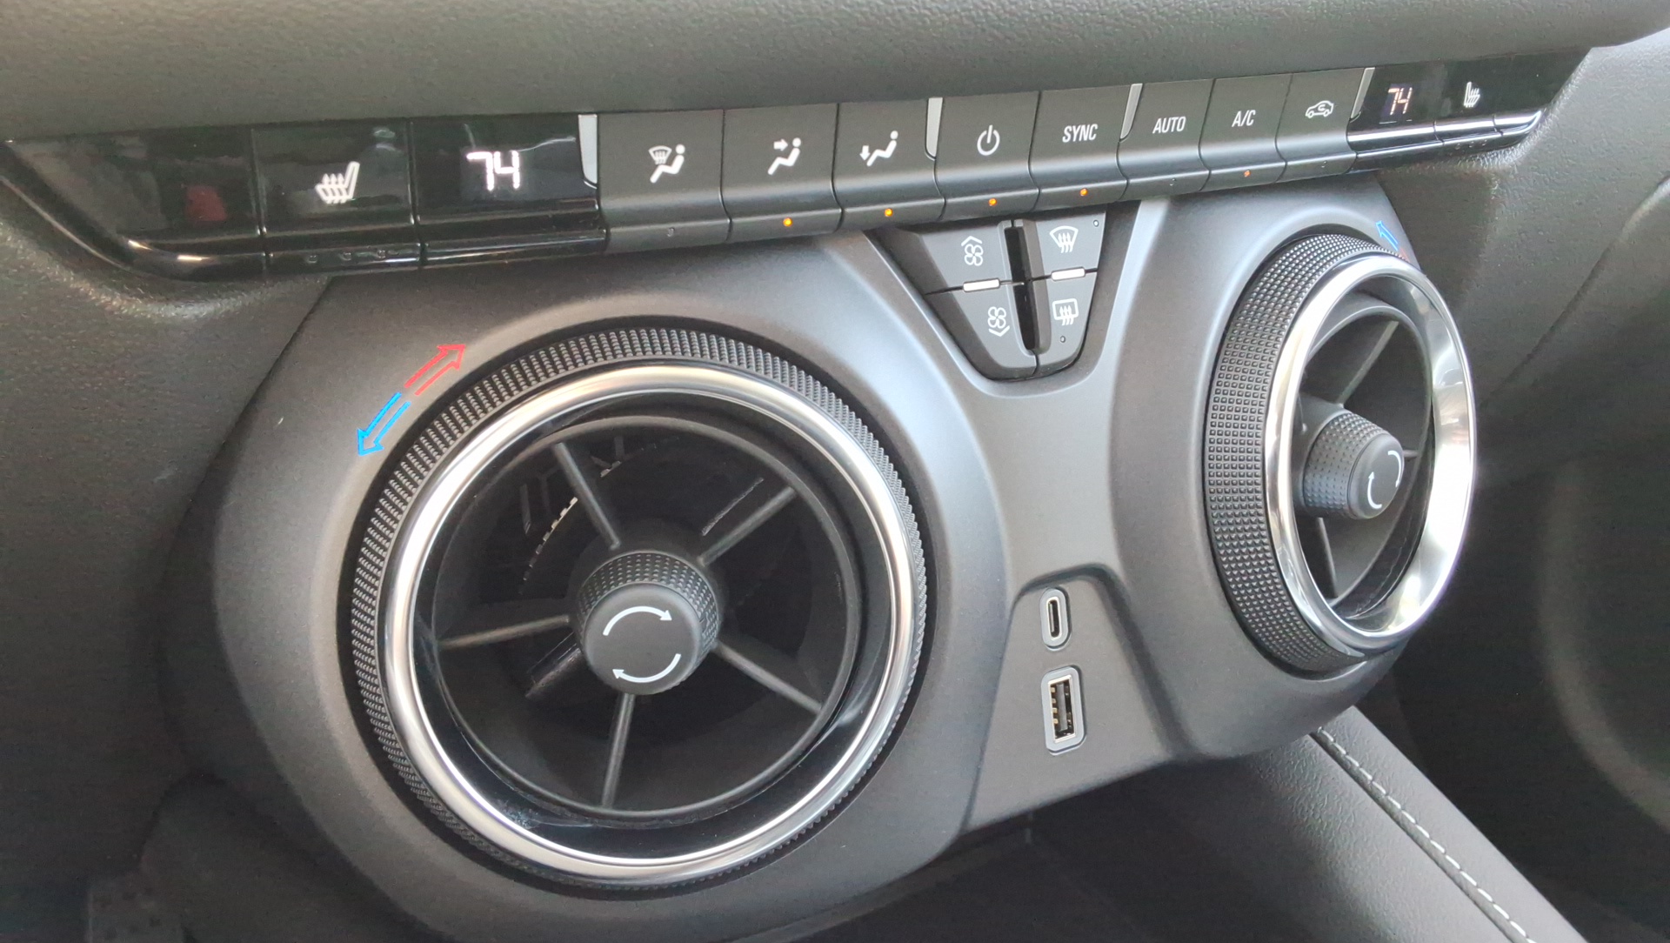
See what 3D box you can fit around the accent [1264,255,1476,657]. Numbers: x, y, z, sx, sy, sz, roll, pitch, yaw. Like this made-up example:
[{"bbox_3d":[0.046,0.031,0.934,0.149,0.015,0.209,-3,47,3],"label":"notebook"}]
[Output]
[{"bbox_3d":[0.125,-0.004,0.316,0.091,0.091,0.012,-17,11,-37],"label":"accent"}]

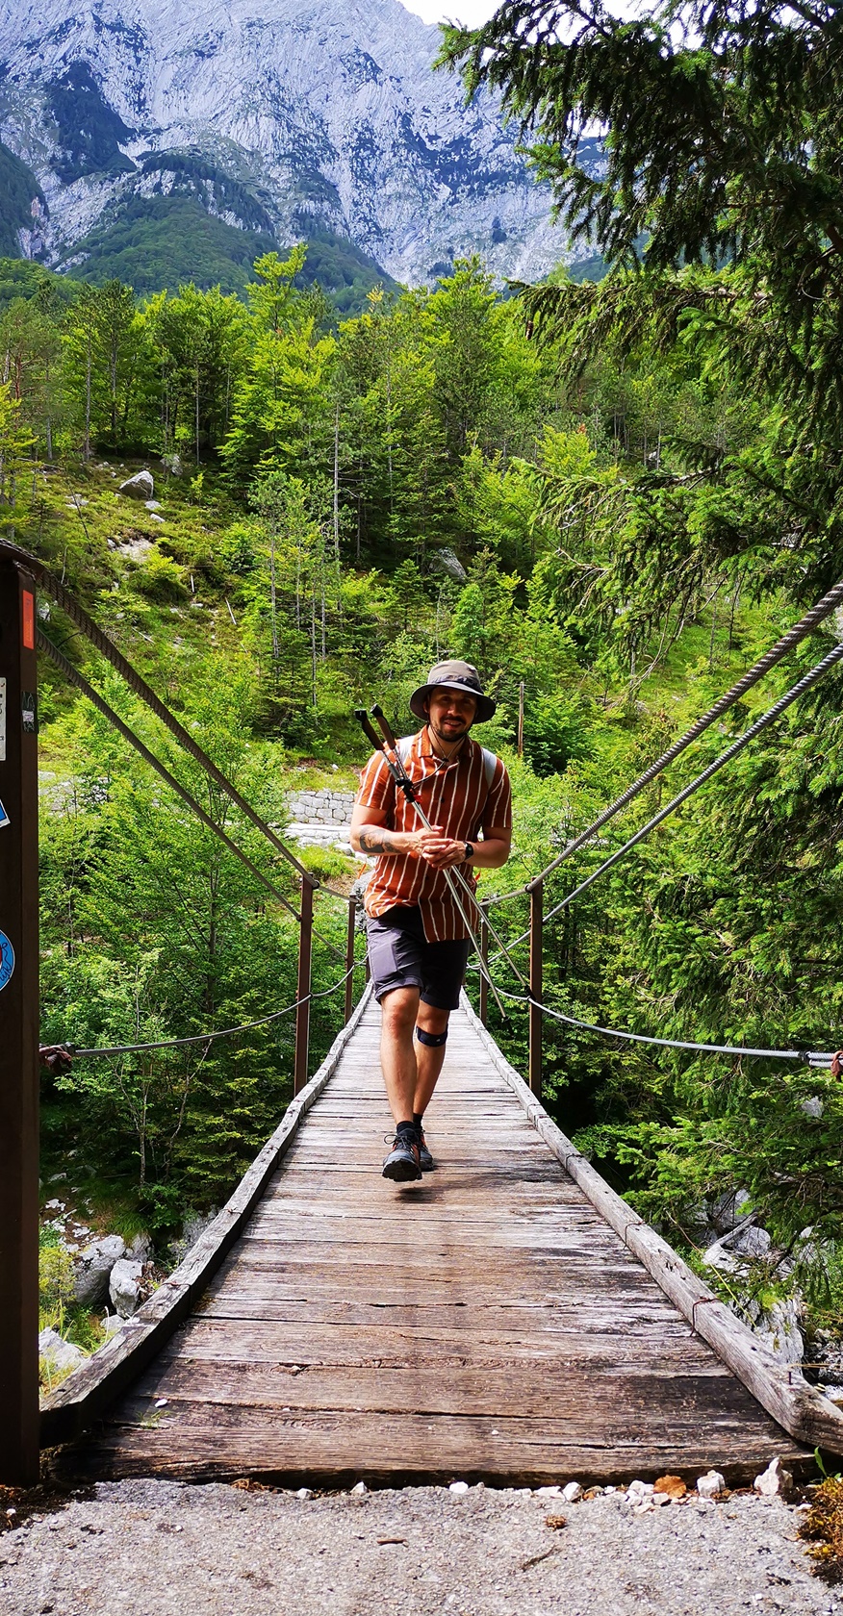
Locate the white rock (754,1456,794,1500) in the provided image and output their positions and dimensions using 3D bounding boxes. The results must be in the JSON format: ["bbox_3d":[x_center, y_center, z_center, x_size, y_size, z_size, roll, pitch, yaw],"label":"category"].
[{"bbox_3d":[0.462,0.876,1.653,0.052,0.046,0.043,0,-1,0],"label":"white rock"}]

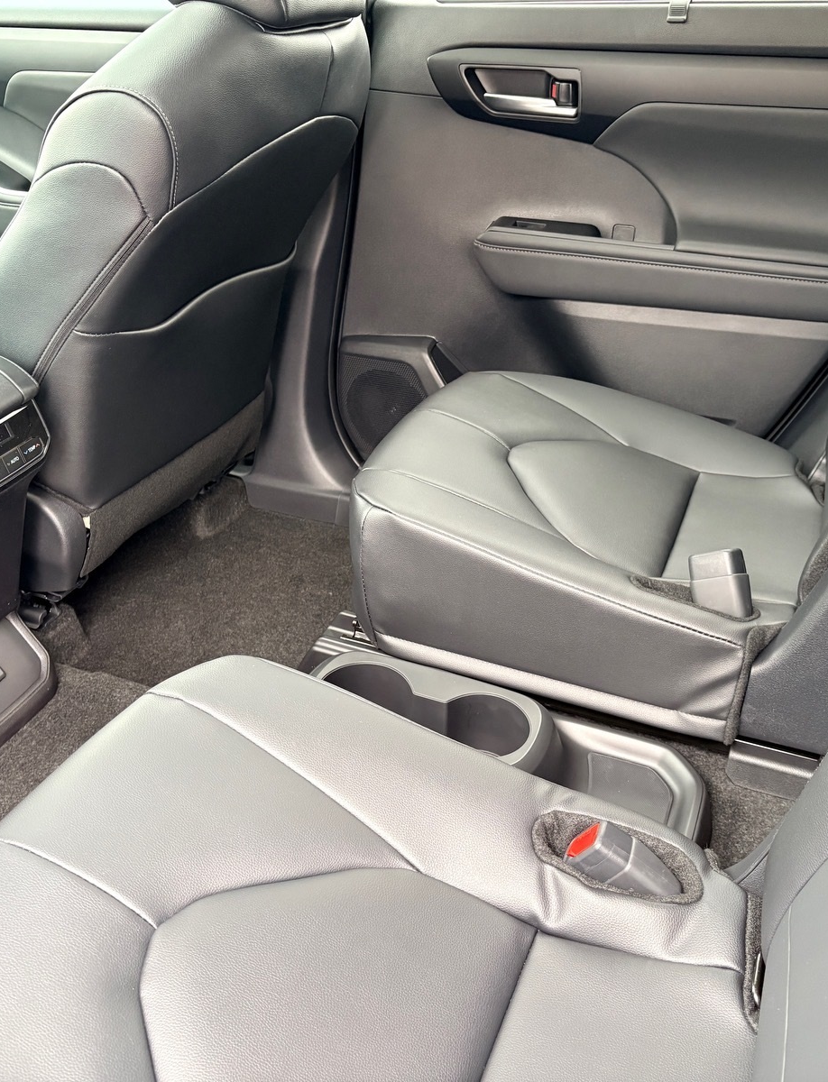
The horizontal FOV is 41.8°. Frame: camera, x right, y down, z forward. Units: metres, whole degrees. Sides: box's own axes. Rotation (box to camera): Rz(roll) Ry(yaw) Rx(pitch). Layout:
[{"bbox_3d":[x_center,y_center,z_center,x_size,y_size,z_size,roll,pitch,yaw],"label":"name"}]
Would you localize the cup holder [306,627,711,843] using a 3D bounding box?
[{"bbox_3d":[0.068,0.207,0.994,0.405,0.094,0.156,12,32,20],"label":"cup holder"}]

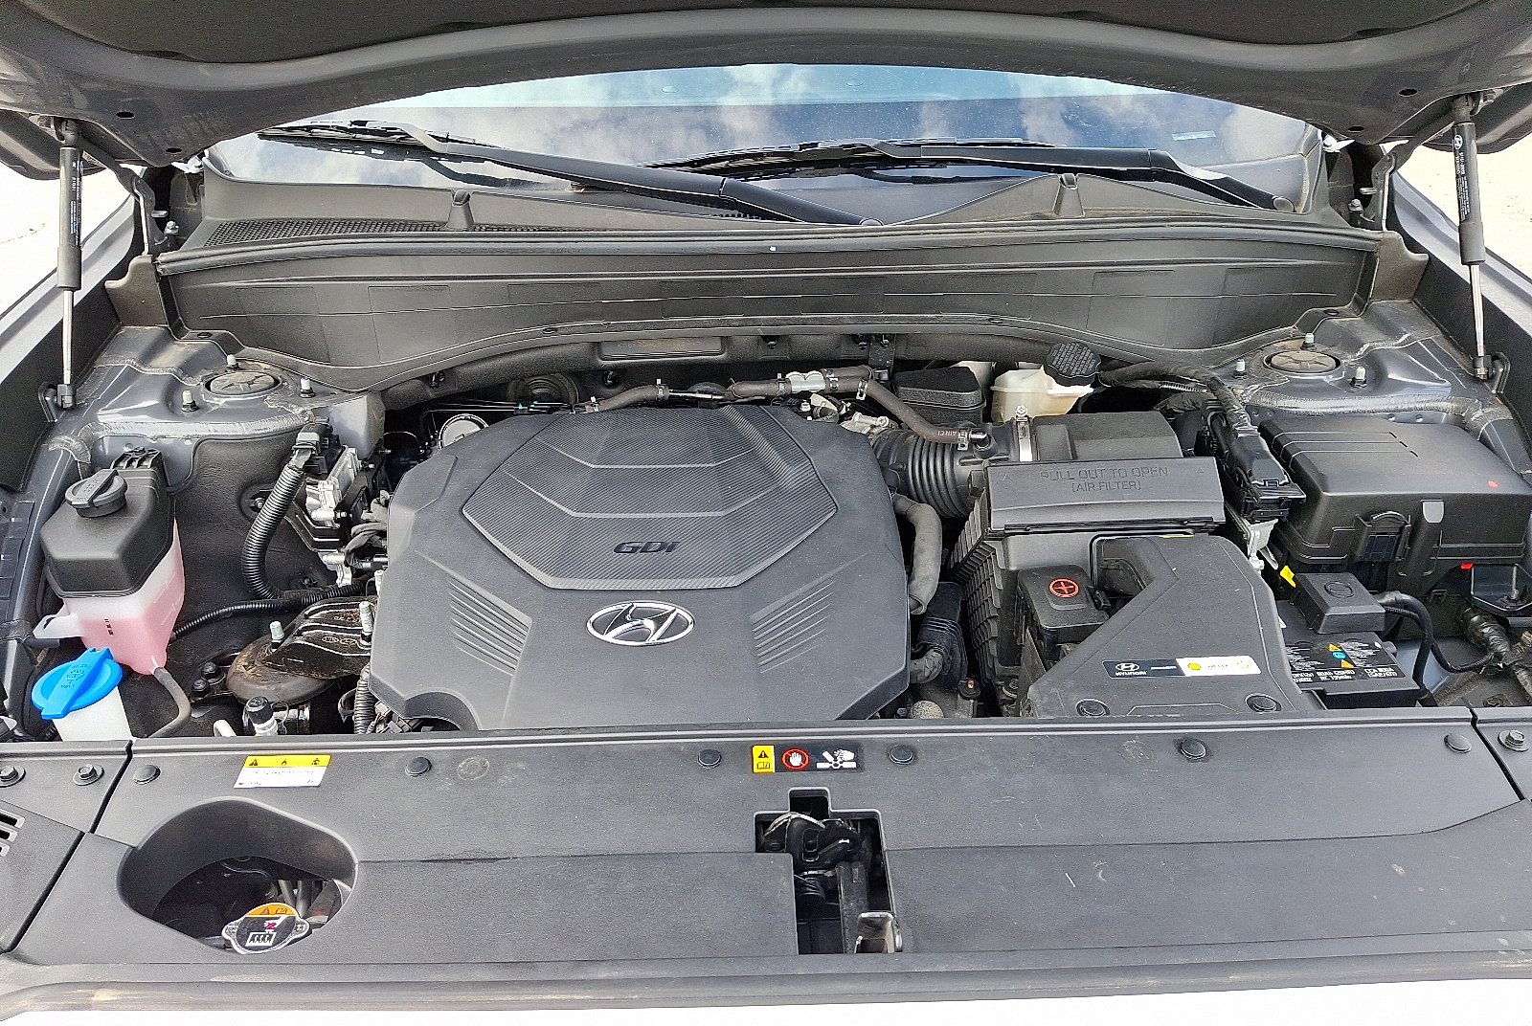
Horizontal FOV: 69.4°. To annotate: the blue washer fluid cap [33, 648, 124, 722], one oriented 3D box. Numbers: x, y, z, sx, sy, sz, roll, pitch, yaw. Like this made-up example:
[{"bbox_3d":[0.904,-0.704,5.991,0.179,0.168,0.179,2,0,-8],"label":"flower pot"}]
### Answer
[{"bbox_3d":[-0.557,0.139,0.897,0.068,0.034,0.076,-1,33,0],"label":"blue washer fluid cap"}]

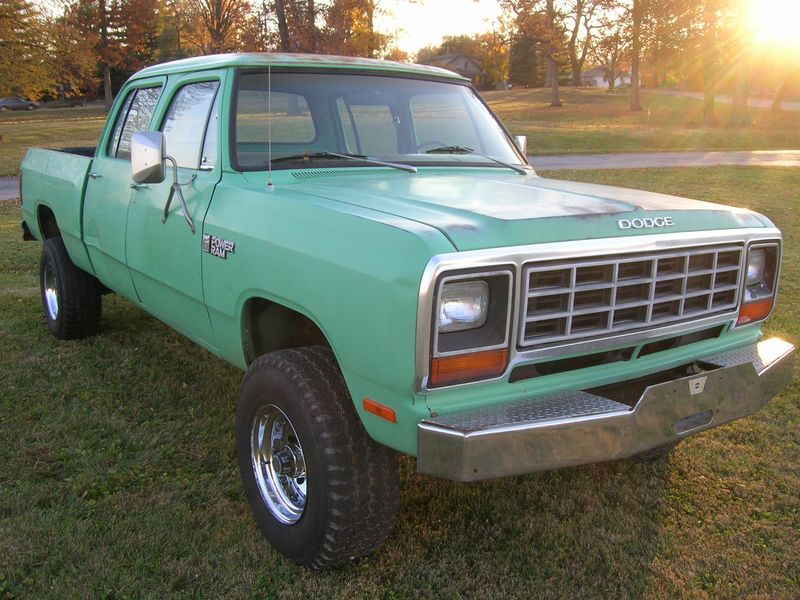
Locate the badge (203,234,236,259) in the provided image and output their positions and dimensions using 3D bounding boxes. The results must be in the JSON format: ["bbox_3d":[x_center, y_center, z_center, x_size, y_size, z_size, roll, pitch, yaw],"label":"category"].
[{"bbox_3d":[-0.760,-0.221,3.279,0.015,0.100,0.330,-7,15,-35],"label":"badge"}]

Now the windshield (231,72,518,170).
[{"bbox_3d":[-0.067,-0.884,3.936,1.680,0.570,0.140,-7,-25,-35],"label":"windshield"}]

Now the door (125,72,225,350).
[{"bbox_3d":[-1.057,-0.502,3.872,0.270,1.220,1.160,-7,15,-35],"label":"door"}]

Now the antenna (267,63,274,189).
[{"bbox_3d":[-0.527,-0.705,3.188,0.020,0.510,0.020,-7,15,-35],"label":"antenna"}]

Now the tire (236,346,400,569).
[{"bbox_3d":[-0.353,0.619,3.130,0.320,0.835,0.835,-7,15,-35],"label":"tire"}]

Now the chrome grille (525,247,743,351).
[{"bbox_3d":[0.846,-0.040,2.782,1.190,0.290,0.080,-7,15,-35],"label":"chrome grille"}]

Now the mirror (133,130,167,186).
[{"bbox_3d":[-1.113,-0.630,3.484,0.165,0.235,0.080,-1,13,-14],"label":"mirror"}]

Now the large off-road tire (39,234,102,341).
[{"bbox_3d":[-2.566,-0.095,6.117,0.320,0.835,0.835,-7,15,-35],"label":"large off-road tire"}]

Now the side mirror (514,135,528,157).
[{"bbox_3d":[0.708,-0.889,4.780,0.080,0.230,0.165,11,15,36],"label":"side mirror"}]

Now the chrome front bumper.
[{"bbox_3d":[0.925,0.327,2.733,1.940,0.235,0.320,-7,15,-35],"label":"chrome front bumper"}]

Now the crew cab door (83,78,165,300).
[{"bbox_3d":[-1.637,-0.694,4.663,0.270,1.220,1.070,-7,15,-35],"label":"crew cab door"}]

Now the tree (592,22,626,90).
[{"bbox_3d":[29.860,-34.706,112.000,4.900,9.700,4.900,1,12,0],"label":"tree"}]

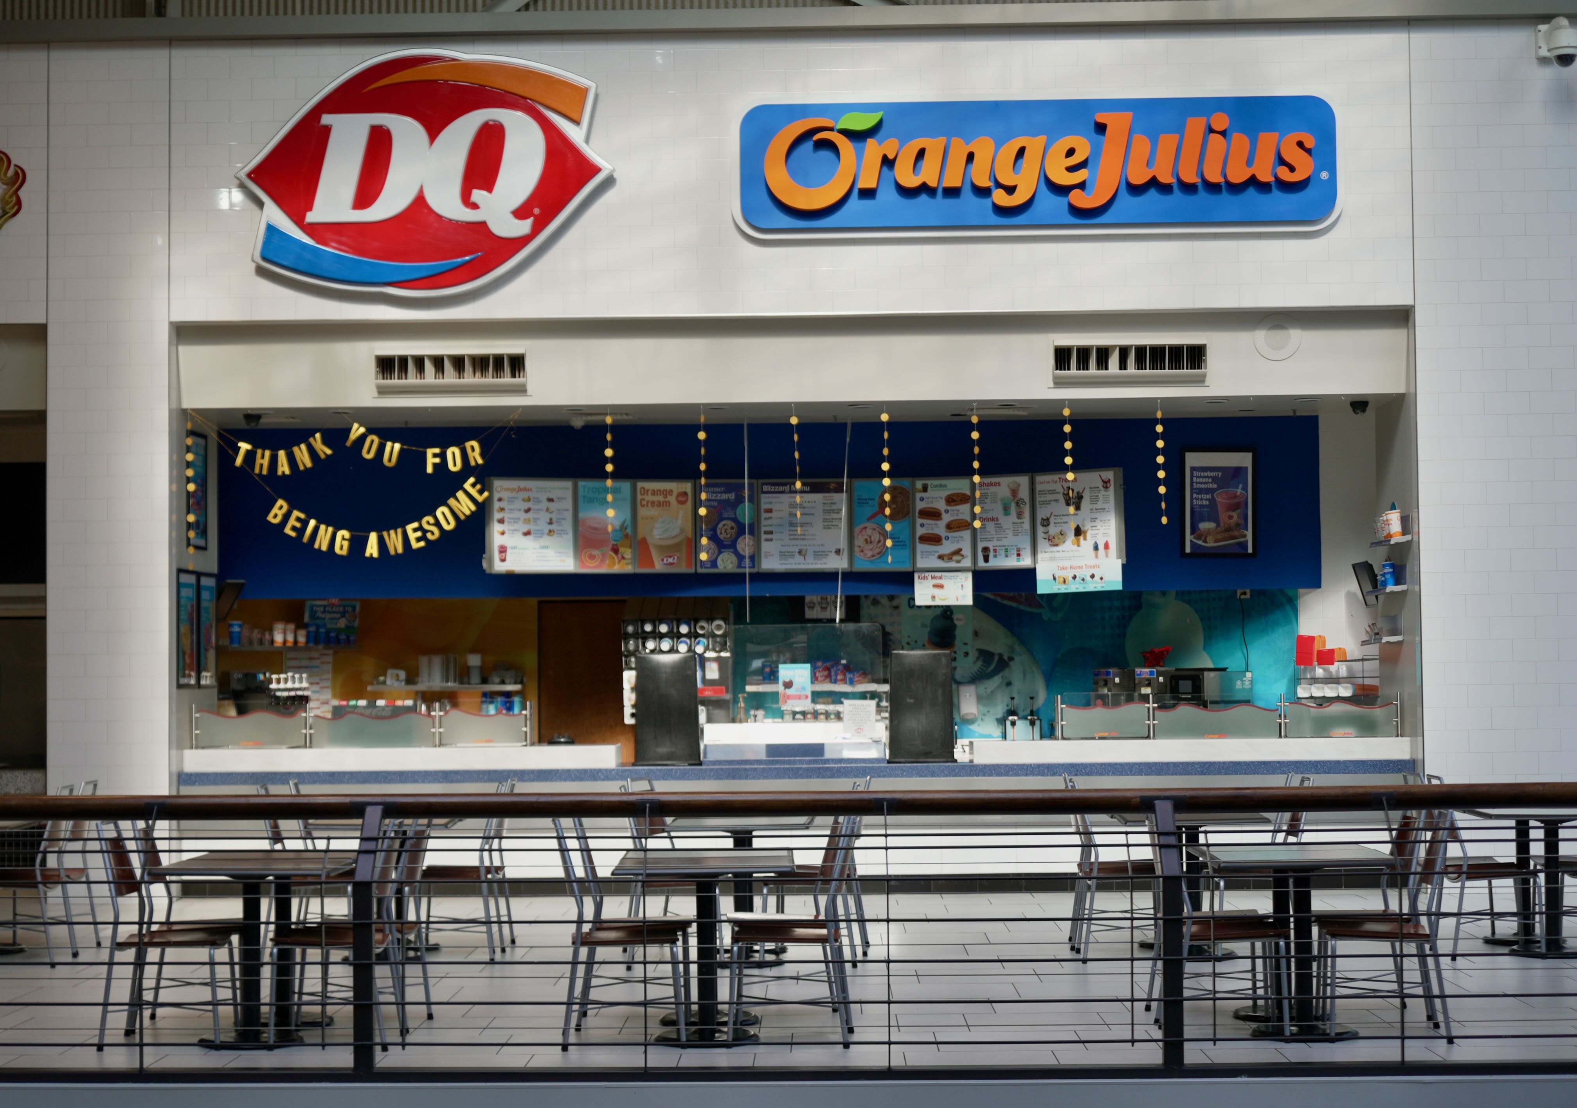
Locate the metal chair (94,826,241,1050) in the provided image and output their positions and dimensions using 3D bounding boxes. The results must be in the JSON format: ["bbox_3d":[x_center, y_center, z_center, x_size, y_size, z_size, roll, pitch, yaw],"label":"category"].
[{"bbox_3d":[-2.654,1.614,11.284,0.535,0.955,0.460,-1,-2,-1],"label":"metal chair"}]

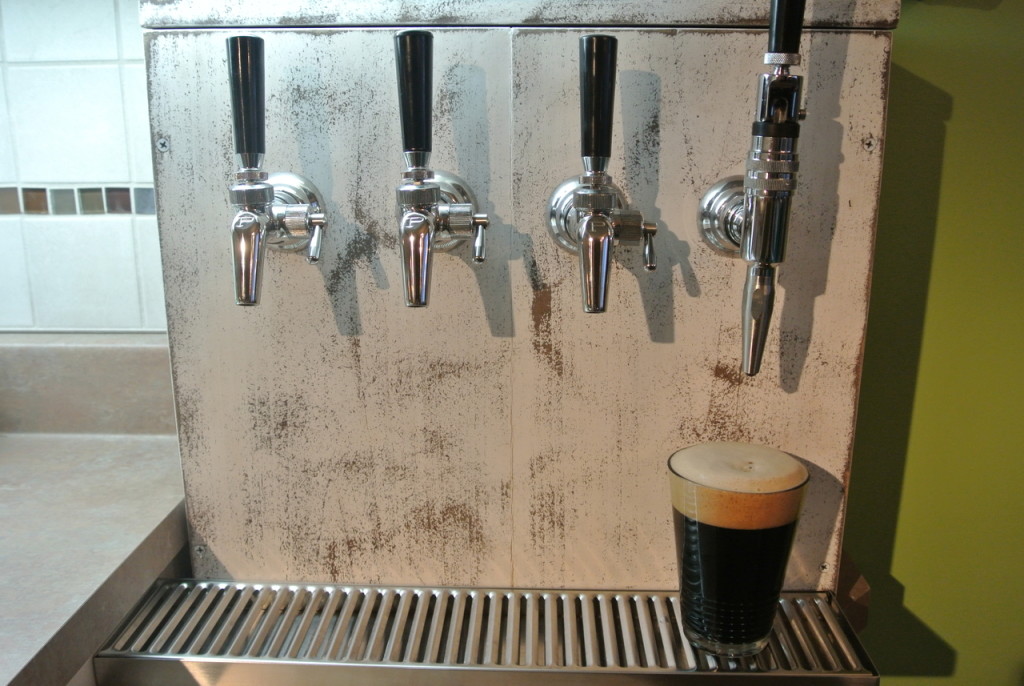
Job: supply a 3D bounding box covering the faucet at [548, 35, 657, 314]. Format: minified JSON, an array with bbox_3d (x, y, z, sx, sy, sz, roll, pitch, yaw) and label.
[{"bbox_3d":[0.056,-0.106,0.566,0.067,0.160,0.095,1,14,2],"label":"faucet"}]

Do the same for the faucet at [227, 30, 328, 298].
[{"bbox_3d":[-0.148,-0.108,0.573,0.070,0.157,0.095,1,14,2],"label":"faucet"}]

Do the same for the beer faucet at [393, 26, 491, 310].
[{"bbox_3d":[-0.047,-0.109,0.569,0.066,0.160,0.095,1,14,2],"label":"beer faucet"}]

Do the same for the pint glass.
[{"bbox_3d":[0.148,0.141,0.615,0.089,0.123,0.089,1,14,2],"label":"pint glass"}]

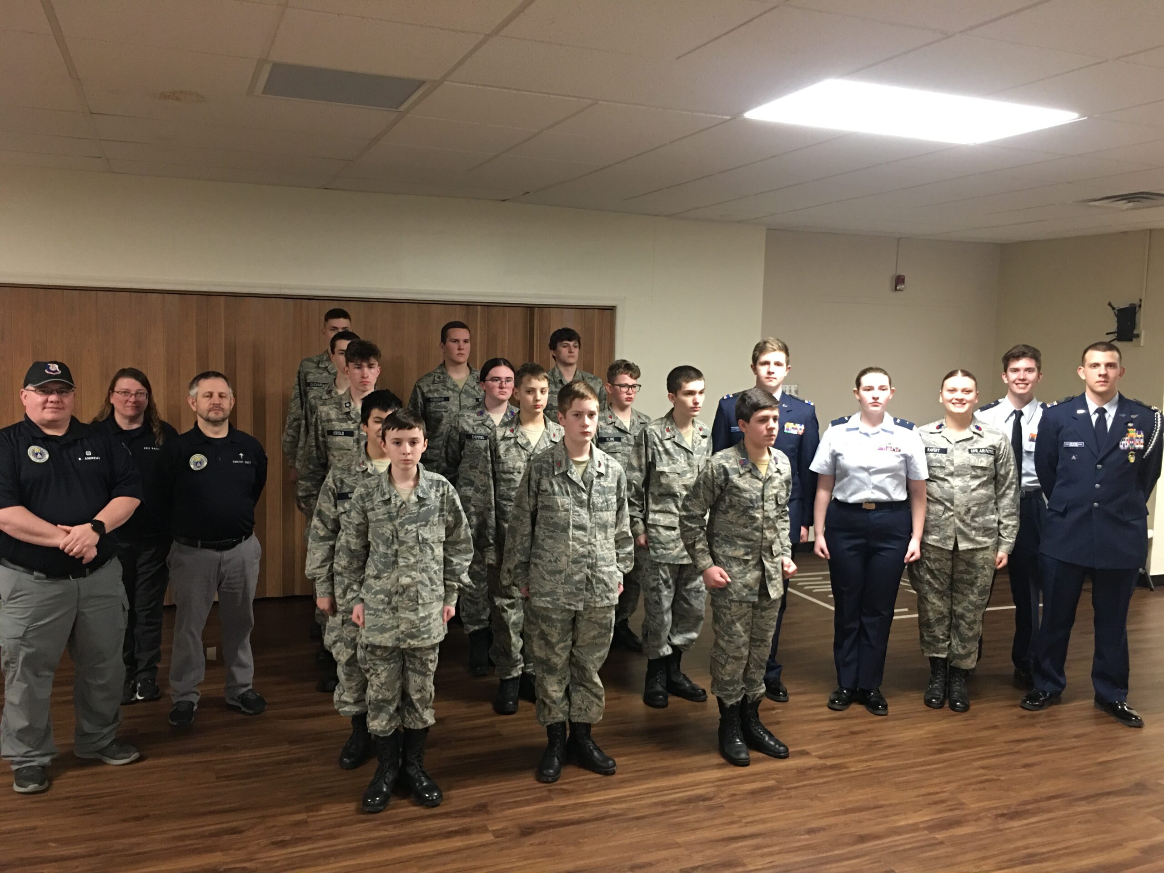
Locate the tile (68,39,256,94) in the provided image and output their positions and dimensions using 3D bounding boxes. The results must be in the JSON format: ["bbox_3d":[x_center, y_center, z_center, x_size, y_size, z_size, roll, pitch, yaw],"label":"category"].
[{"bbox_3d":[-1.476,-1.293,3.452,0.605,0.020,0.605,-2,7,-23],"label":"tile"}]

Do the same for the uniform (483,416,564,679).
[{"bbox_3d":[-0.277,0.536,4.749,0.450,1.285,0.290,-1,6,-22],"label":"uniform"}]

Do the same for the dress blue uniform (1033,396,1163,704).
[{"bbox_3d":[2.496,0.550,4.739,0.530,1.526,0.340,4,7,28],"label":"dress blue uniform"}]

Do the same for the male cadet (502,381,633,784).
[{"bbox_3d":[-0.040,0.576,3.951,0.500,1.597,0.320,-1,6,-19],"label":"male cadet"}]

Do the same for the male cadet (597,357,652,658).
[{"bbox_3d":[0.223,0.387,5.557,0.480,1.646,0.330,-2,7,-23],"label":"male cadet"}]

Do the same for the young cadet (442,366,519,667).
[{"bbox_3d":[-0.497,0.418,5.203,0.470,1.655,0.310,-1,6,-22],"label":"young cadet"}]

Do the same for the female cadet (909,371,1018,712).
[{"bbox_3d":[1.848,0.503,4.764,0.530,1.646,0.300,3,6,20],"label":"female cadet"}]

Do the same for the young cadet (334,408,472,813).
[{"bbox_3d":[-0.697,0.638,3.761,0.510,1.495,0.330,-1,6,-17],"label":"young cadet"}]

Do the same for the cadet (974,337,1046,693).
[{"bbox_3d":[2.304,0.419,5.049,0.500,1.774,0.300,3,6,22],"label":"cadet"}]

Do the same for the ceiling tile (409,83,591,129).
[{"bbox_3d":[-0.349,-1.336,3.953,0.614,0.020,0.614,-1,6,-23],"label":"ceiling tile"}]

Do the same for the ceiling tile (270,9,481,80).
[{"bbox_3d":[-0.676,-1.246,3.106,0.605,0.020,0.605,-1,6,-22],"label":"ceiling tile"}]

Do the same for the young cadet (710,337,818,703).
[{"bbox_3d":[0.894,0.411,4.887,0.530,1.800,0.340,2,6,3],"label":"young cadet"}]

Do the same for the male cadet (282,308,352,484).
[{"bbox_3d":[-1.449,0.205,5.762,0.550,1.905,0.350,-2,7,-23],"label":"male cadet"}]

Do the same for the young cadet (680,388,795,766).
[{"bbox_3d":[0.690,0.584,4.143,0.500,1.569,0.360,-2,7,-29],"label":"young cadet"}]

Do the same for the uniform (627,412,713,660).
[{"bbox_3d":[0.436,0.489,4.818,0.480,1.247,0.290,-2,7,-23],"label":"uniform"}]

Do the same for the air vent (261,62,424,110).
[{"bbox_3d":[-0.902,-1.325,3.679,0.561,0.030,0.522,-1,6,-23],"label":"air vent"}]

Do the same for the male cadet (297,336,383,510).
[{"bbox_3d":[-1.122,0.381,4.949,0.530,1.738,0.340,-2,7,-23],"label":"male cadet"}]

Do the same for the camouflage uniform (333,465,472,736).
[{"bbox_3d":[-0.686,0.632,3.724,0.530,1.060,0.300,-1,6,-18],"label":"camouflage uniform"}]

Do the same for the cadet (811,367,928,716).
[{"bbox_3d":[1.383,0.496,4.717,0.540,1.653,0.300,3,6,17],"label":"cadet"}]

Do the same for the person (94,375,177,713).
[{"bbox_3d":[-2.140,0.466,4.668,0.470,1.590,0.320,-1,7,-24],"label":"person"}]

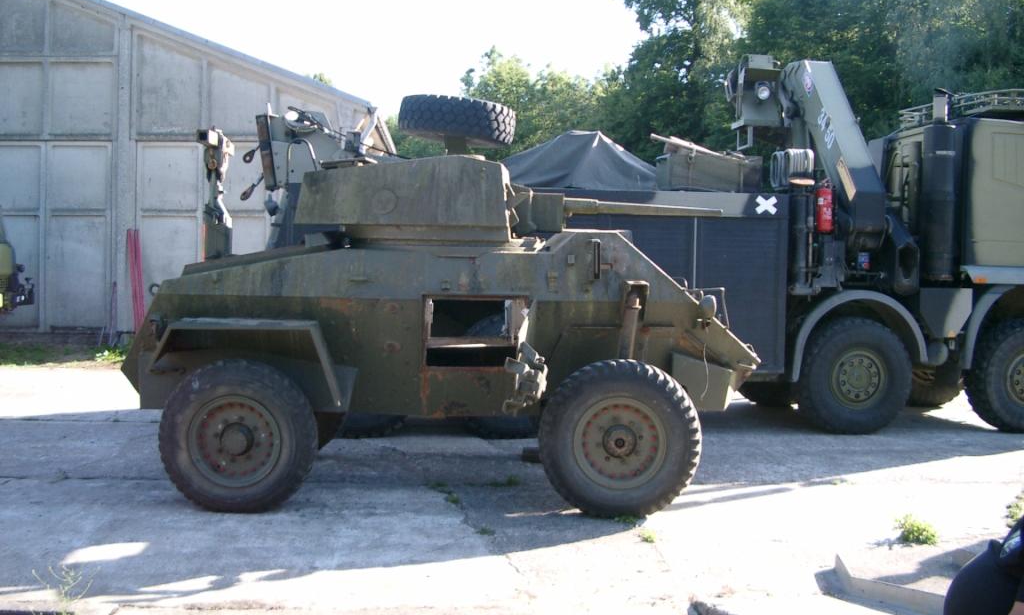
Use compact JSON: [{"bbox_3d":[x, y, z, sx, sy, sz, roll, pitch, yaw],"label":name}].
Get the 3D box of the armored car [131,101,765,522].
[{"bbox_3d":[-0.474,0.090,8.214,4.520,2.560,2.170,1,1,2],"label":"armored car"}]

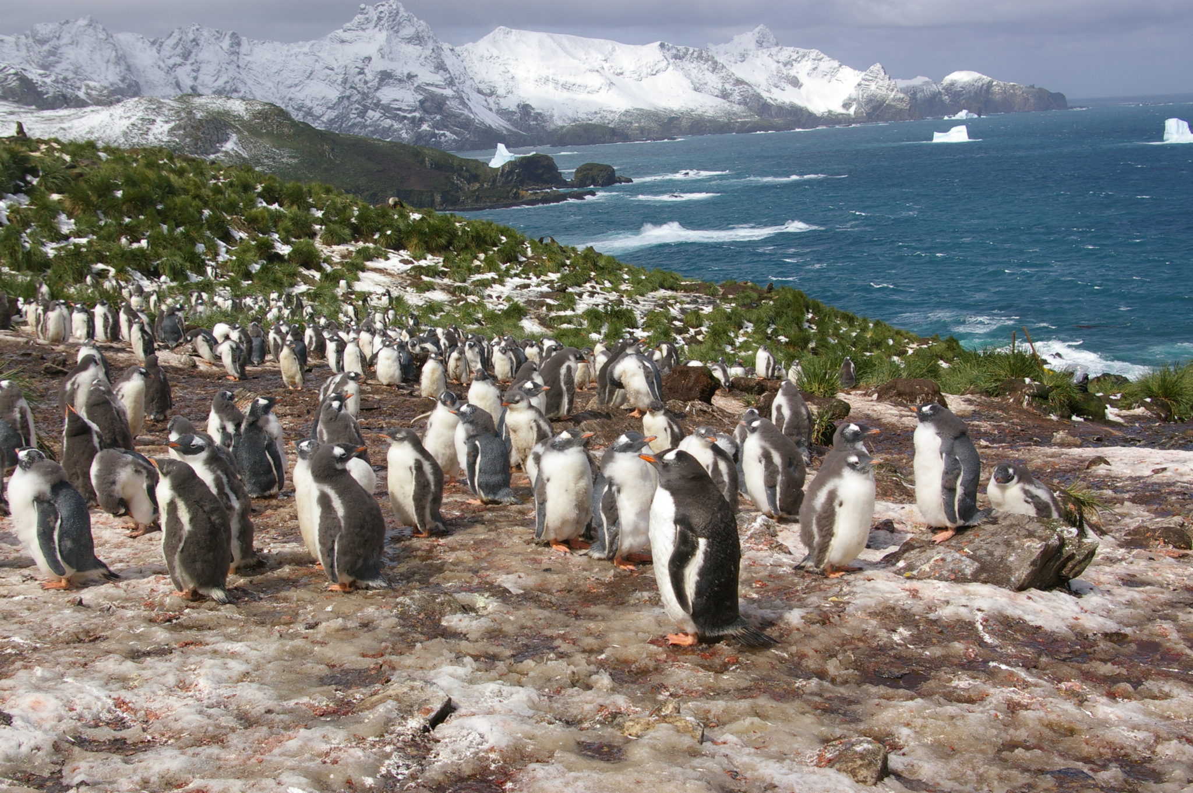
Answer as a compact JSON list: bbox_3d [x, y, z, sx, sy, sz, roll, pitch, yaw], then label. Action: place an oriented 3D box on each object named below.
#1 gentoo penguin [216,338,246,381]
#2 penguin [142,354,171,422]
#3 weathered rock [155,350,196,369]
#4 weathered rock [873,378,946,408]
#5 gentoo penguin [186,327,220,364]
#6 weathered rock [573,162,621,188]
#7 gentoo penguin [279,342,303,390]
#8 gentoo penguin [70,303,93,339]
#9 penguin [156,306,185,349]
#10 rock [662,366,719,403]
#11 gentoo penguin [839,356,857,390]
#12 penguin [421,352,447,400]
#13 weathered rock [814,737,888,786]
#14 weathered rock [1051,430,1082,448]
[{"bbox_3d":[-4.809,-0.485,17.000,0.360,0.540,0.250,-9,14,-29],"label":"gentoo penguin"},{"bbox_3d":[-4.219,-0.085,12.400,0.310,0.650,0.300,-5,12,-9],"label":"penguin"},{"bbox_3d":[-6.126,-0.536,18.800,0.570,0.240,0.380,-7,13,-18],"label":"weathered rock"},{"bbox_3d":[4.963,-0.052,20.500,1.150,0.380,0.850,-2,12,0],"label":"weathered rock"},{"bbox_3d":[-5.519,-0.706,18.100,0.470,0.510,0.270,-8,14,-24],"label":"gentoo penguin"},{"bbox_3d":[-0.325,-154.702,900.000,33.000,16.500,27.000,-3,12,0],"label":"weathered rock"},{"bbox_3d":[-4.112,-0.408,17.400,0.300,0.660,0.310,-1,12,6],"label":"gentoo penguin"},{"bbox_3d":[-8.293,-1.209,20.800,0.320,0.630,0.310,-2,12,3],"label":"gentoo penguin"},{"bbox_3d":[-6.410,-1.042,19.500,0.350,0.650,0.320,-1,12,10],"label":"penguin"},{"bbox_3d":[1.204,-0.144,16.600,0.720,0.440,0.600,-2,12,4],"label":"rock"},{"bbox_3d":[4.443,-0.412,22.800,0.280,0.610,0.290,2,13,20],"label":"gentoo penguin"},{"bbox_3d":[-2.197,-0.272,17.500,0.340,0.660,0.310,-3,12,-2],"label":"penguin"},{"bbox_3d":[0.724,1.042,3.680,0.205,0.085,0.140,0,12,11],"label":"weathered rock"},{"bbox_3d":[5.388,0.486,14.800,0.340,0.180,0.270,-2,12,0],"label":"weathered rock"}]

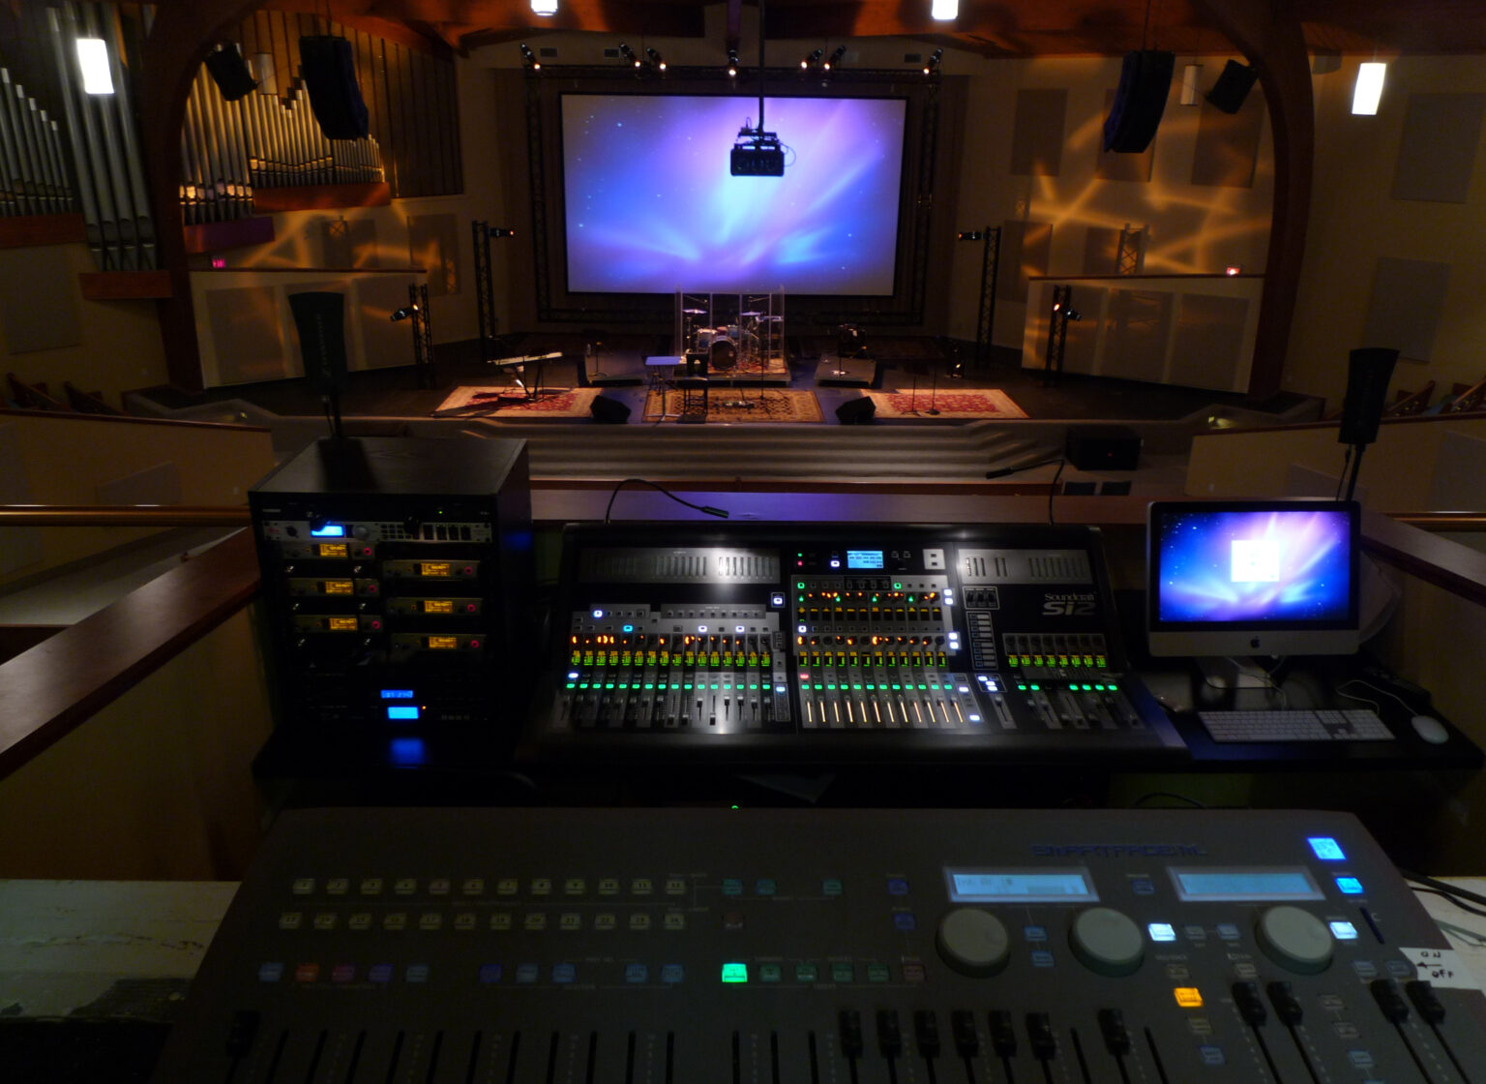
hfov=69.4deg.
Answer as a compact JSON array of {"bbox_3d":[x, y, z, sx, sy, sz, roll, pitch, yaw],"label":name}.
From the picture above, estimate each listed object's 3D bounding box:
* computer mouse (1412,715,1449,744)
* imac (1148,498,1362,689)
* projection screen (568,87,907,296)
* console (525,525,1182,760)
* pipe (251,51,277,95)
[{"bbox_3d":[1.598,0.431,2.498,0.061,0.034,0.112,4,21,7],"label":"computer mouse"},{"bbox_3d":[1.288,0.124,2.722,0.528,0.445,0.200,0,20,-3],"label":"imac"},{"bbox_3d":[-0.276,-8.563,26.798,8.450,4.800,0.100,1,20,0],"label":"projection screen"},{"bbox_3d":[0.247,0.208,2.658,1.460,0.300,0.760,0,20,-1],"label":"console"},{"bbox_3d":[-9.915,-9.715,22.300,0.370,0.840,0.370,1,20,0],"label":"pipe"}]

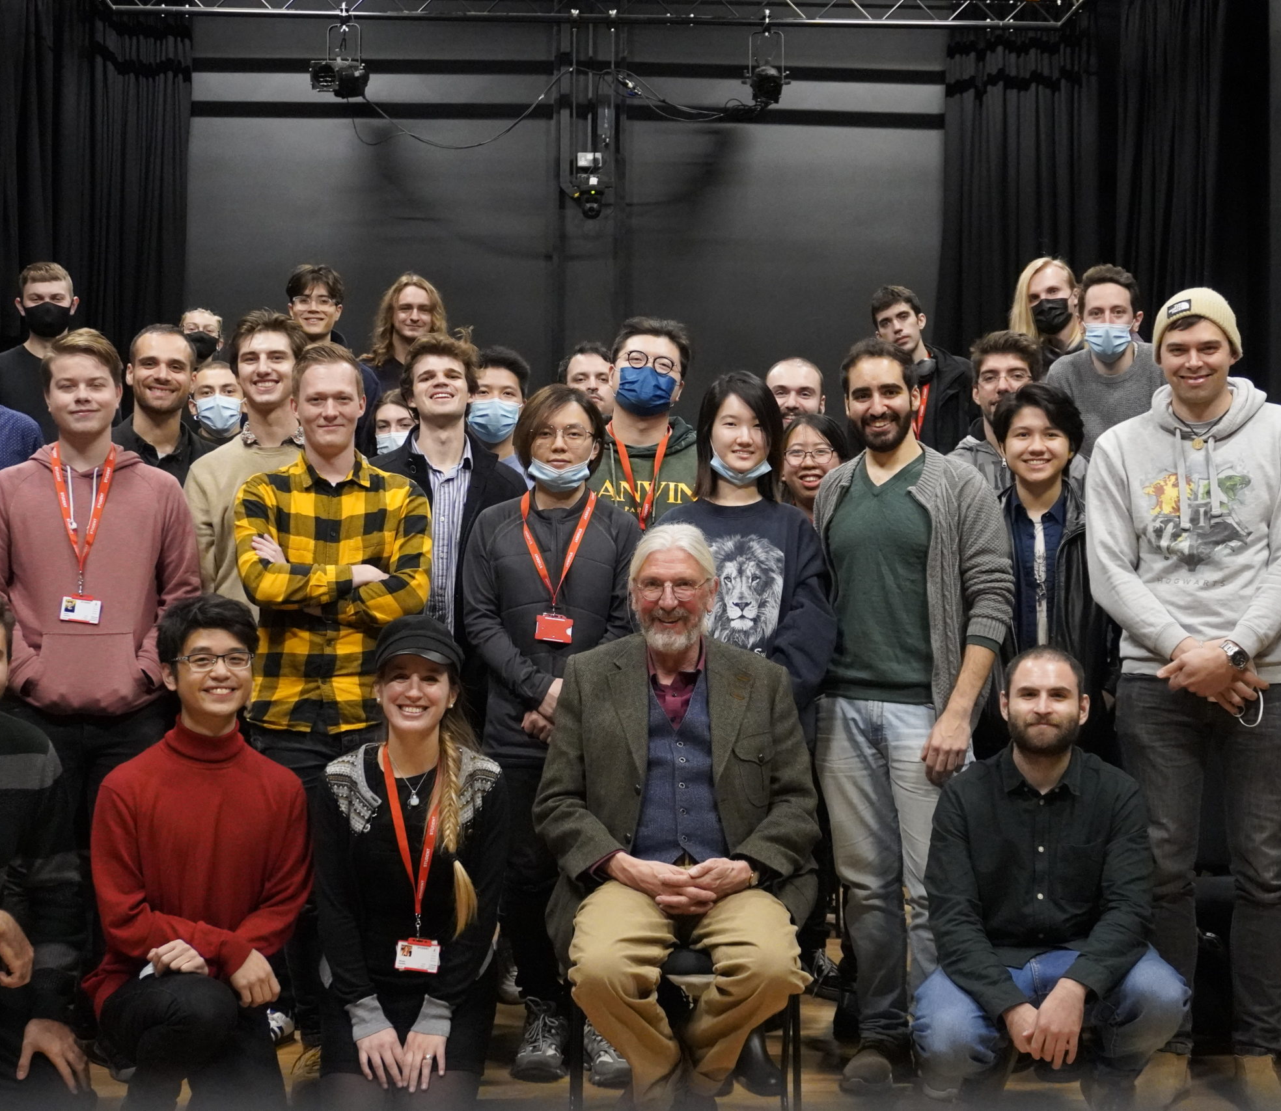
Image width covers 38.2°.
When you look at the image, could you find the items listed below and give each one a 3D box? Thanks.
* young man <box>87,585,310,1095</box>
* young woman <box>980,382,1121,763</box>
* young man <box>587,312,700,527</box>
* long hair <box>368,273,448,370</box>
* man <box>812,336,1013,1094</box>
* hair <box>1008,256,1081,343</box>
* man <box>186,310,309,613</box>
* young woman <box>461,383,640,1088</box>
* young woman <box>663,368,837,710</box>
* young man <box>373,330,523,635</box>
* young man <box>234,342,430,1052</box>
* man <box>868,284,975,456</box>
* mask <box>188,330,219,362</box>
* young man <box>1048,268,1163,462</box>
[{"bbox_3d":[-0.863,0.673,3.613,0.470,1.196,0.730,0,-1,-13],"label":"young man"},{"bbox_3d":[0.991,0.401,4.600,0.450,1.658,0.320,0,0,12],"label":"young woman"},{"bbox_3d":[0.012,0.309,4.780,0.500,1.843,0.340,0,0,-1],"label":"young man"},{"bbox_3d":[-0.768,-0.771,6.150,0.270,0.330,0.240,0,-1,-8],"label":"long hair"},{"bbox_3d":[0.627,0.359,4.320,0.480,1.741,0.360,0,0,18],"label":"man"},{"bbox_3d":[1.255,-0.774,5.750,0.240,0.300,0.230,-7,0,22],"label":"hair"},{"bbox_3d":[-0.942,0.303,4.740,0.490,1.854,0.340,0,0,-10],"label":"man"},{"bbox_3d":[-0.219,0.435,4.420,0.460,1.695,0.330,0,-1,-3],"label":"young woman"},{"bbox_3d":[0.235,0.427,4.340,0.460,1.712,0.310,0,-1,3],"label":"young woman"},{"bbox_3d":[-0.493,0.337,4.720,0.480,1.786,0.340,0,0,-6],"label":"young man"},{"bbox_3d":[-0.742,0.385,4.439,0.500,1.793,0.360,0,-1,-9],"label":"young man"},{"bbox_3d":[0.867,0.020,5.800,0.490,1.740,0.340,0,0,20],"label":"man"},{"bbox_3d":[-1.502,-0.714,6.350,0.125,0.120,0.090,3,-9,-11],"label":"mask"},{"bbox_3d":[1.326,0.054,5.200,0.480,1.733,0.350,0,0,13],"label":"young man"}]

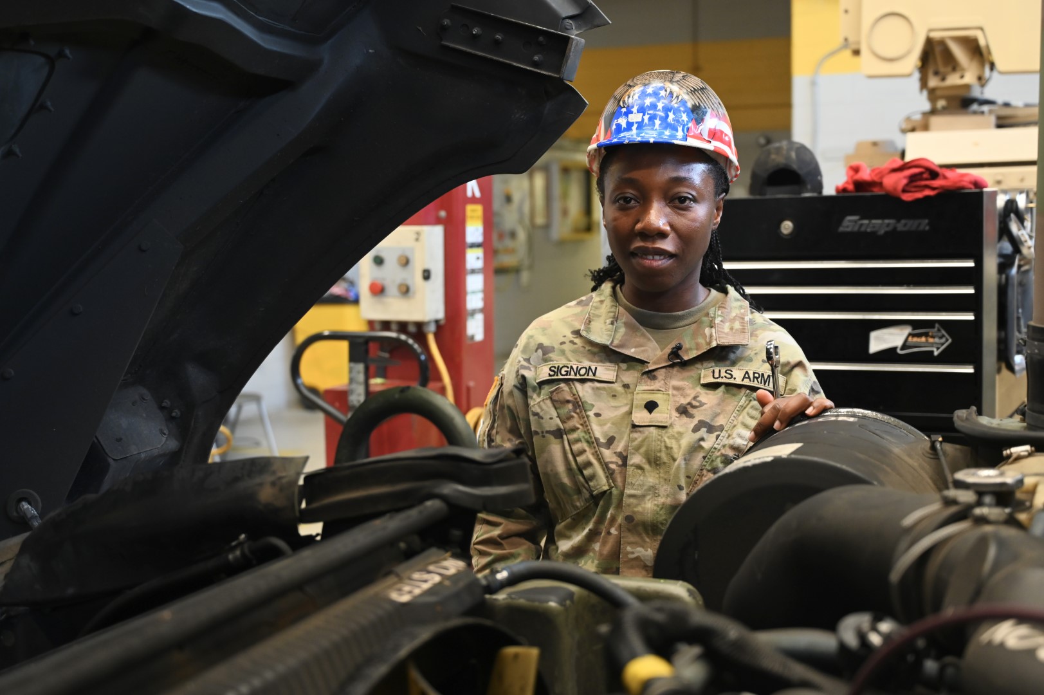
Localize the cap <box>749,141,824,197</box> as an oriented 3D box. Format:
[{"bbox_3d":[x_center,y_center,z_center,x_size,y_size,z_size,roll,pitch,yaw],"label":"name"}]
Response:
[{"bbox_3d":[0.630,-0.416,3.240,0.178,0.137,0.265,1,2,16],"label":"cap"}]

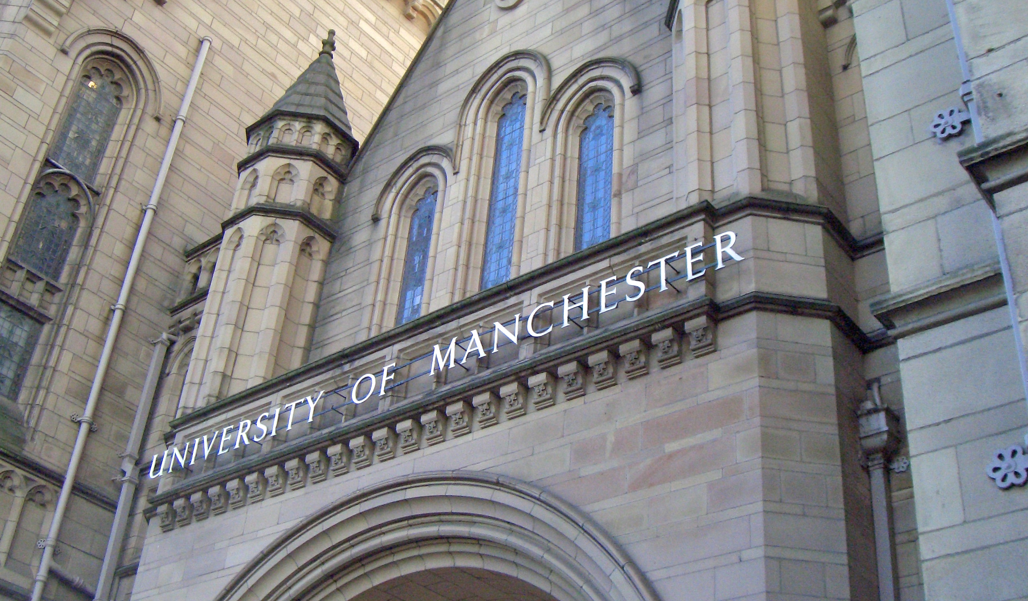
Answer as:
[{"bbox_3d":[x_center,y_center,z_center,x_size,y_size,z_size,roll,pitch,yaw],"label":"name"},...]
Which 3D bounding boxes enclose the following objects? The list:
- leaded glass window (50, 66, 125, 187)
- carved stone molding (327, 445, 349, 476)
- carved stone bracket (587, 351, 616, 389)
[{"bbox_3d":[-6.492,-2.798,17.817,0.150,2.184,0.779,-22,-43,33],"label":"leaded glass window"},{"bbox_3d":[-1.762,1.611,11.793,0.200,0.273,0.165,-22,-43,33],"label":"carved stone molding"},{"bbox_3d":[0.733,0.578,9.584,0.203,0.251,0.151,-22,-42,35],"label":"carved stone bracket"}]

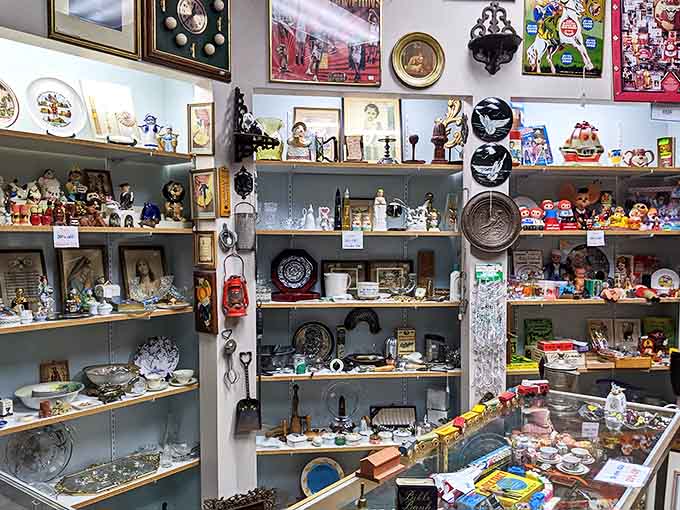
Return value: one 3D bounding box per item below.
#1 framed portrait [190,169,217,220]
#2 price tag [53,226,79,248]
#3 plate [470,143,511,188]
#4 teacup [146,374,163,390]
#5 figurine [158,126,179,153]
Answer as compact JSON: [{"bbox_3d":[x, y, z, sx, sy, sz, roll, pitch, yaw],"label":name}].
[{"bbox_3d":[-0.609,-0.269,2.386,0.162,0.222,0.020,1,2,36],"label":"framed portrait"},{"bbox_3d":[-1.026,-0.066,1.992,0.006,0.081,0.095,2,3,42],"label":"price tag"},{"bbox_3d":[0.726,-0.427,2.540,0.204,0.204,0.022,0,2,-6],"label":"plate"},{"bbox_3d":[-0.824,0.569,2.369,0.074,0.056,0.081,0,2,0],"label":"teacup"},{"bbox_3d":[-0.761,-0.514,2.360,0.087,0.115,0.058,-1,2,-19],"label":"figurine"}]

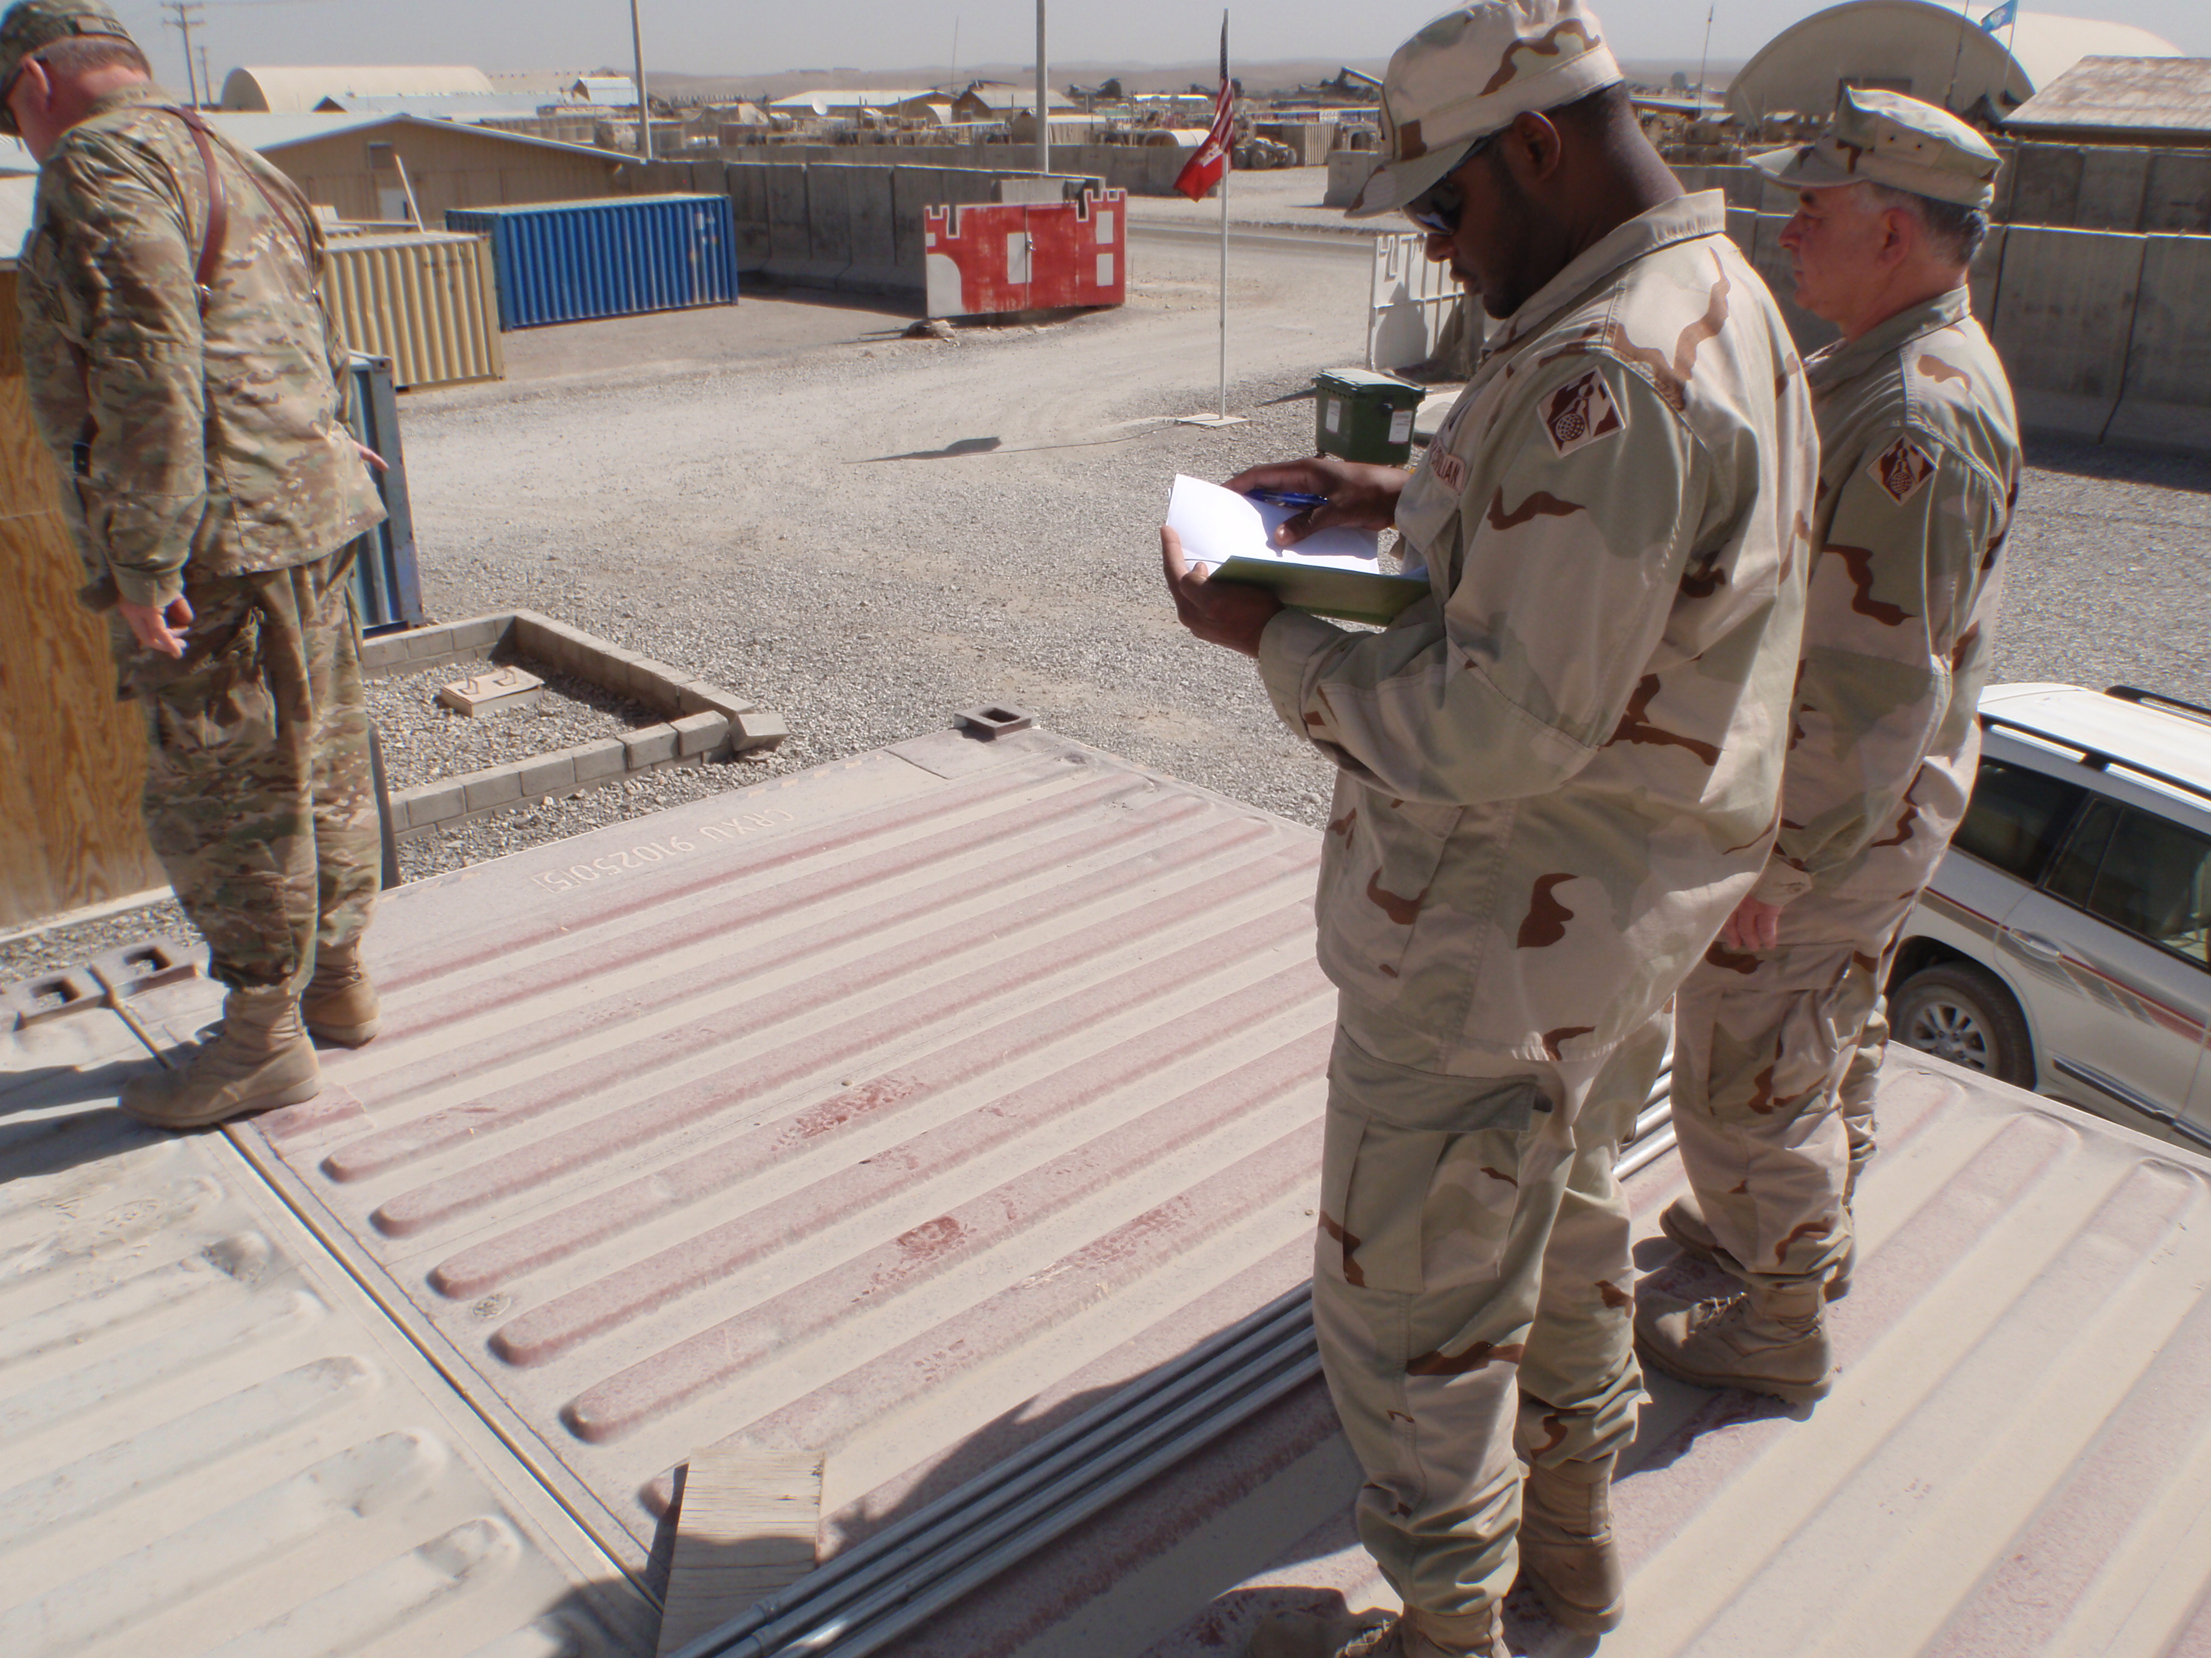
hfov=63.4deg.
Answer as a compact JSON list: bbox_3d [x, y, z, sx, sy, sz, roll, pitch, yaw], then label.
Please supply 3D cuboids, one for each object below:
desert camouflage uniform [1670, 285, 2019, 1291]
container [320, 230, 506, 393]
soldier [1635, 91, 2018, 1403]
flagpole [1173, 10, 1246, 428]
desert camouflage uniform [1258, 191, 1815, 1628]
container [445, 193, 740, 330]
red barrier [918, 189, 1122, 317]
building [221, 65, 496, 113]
[{"bbox_3d":[0.945,-0.055,2.392,0.380,1.340,0.530,16,27,33],"label":"desert camouflage uniform"},{"bbox_3d":[-14.617,-9.431,32.928,6.060,2.590,2.440,-20,30,-40],"label":"container"},{"bbox_3d":[0.935,-0.083,2.381,0.420,1.700,0.530,16,27,33],"label":"soldier"},{"bbox_3d":[1.597,-9.351,27.627,1.100,6.050,0.850,0,23,0],"label":"flagpole"},{"bbox_3d":[0.410,0.153,1.840,0.520,1.500,0.560,10,24,22],"label":"desert camouflage uniform"},{"bbox_3d":[-12.225,-13.687,43.022,6.060,2.590,2.440,-19,29,-38],"label":"container"},{"bbox_3d":[-1.803,-13.493,42.257,5.200,2.550,0.200,-12,25,-26],"label":"red barrier"},{"bbox_3d":[-112.660,-111.257,269.965,16.500,8.800,38.000,21,30,41],"label":"building"}]

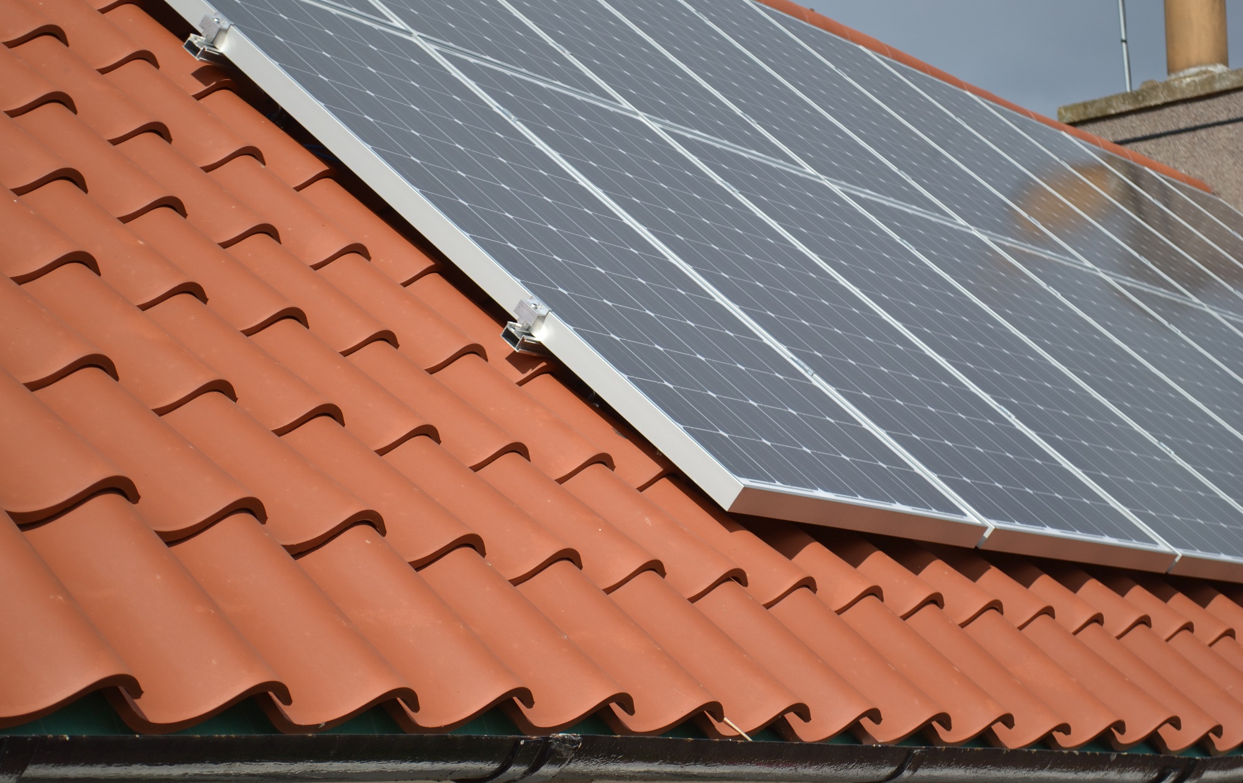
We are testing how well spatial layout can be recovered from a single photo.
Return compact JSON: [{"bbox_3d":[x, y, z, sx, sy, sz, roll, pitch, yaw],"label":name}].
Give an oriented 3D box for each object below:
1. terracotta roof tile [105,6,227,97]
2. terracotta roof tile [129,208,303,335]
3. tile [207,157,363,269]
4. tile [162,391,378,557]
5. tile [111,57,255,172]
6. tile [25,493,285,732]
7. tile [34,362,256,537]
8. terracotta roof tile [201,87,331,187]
[{"bbox_3d":[-0.879,-0.614,5.010,0.370,0.072,0.258,36,13,31],"label":"terracotta roof tile"},{"bbox_3d":[-0.648,-0.189,4.028,0.370,0.072,0.258,36,13,31],"label":"terracotta roof tile"},{"bbox_3d":[-0.566,-0.294,4.278,0.335,0.073,0.248,38,14,31],"label":"tile"},{"bbox_3d":[-0.459,0.076,3.238,0.335,0.073,0.248,35,13,32],"label":"tile"},{"bbox_3d":[-0.794,-0.475,4.691,0.370,0.072,0.258,36,13,31],"label":"tile"},{"bbox_3d":[-0.506,0.207,2.768,0.335,0.073,0.248,41,16,30],"label":"tile"},{"bbox_3d":[-0.574,0.051,3.068,0.335,0.073,0.248,35,13,32],"label":"tile"},{"bbox_3d":[-0.633,-0.421,4.560,0.335,0.073,0.248,38,14,31],"label":"terracotta roof tile"}]

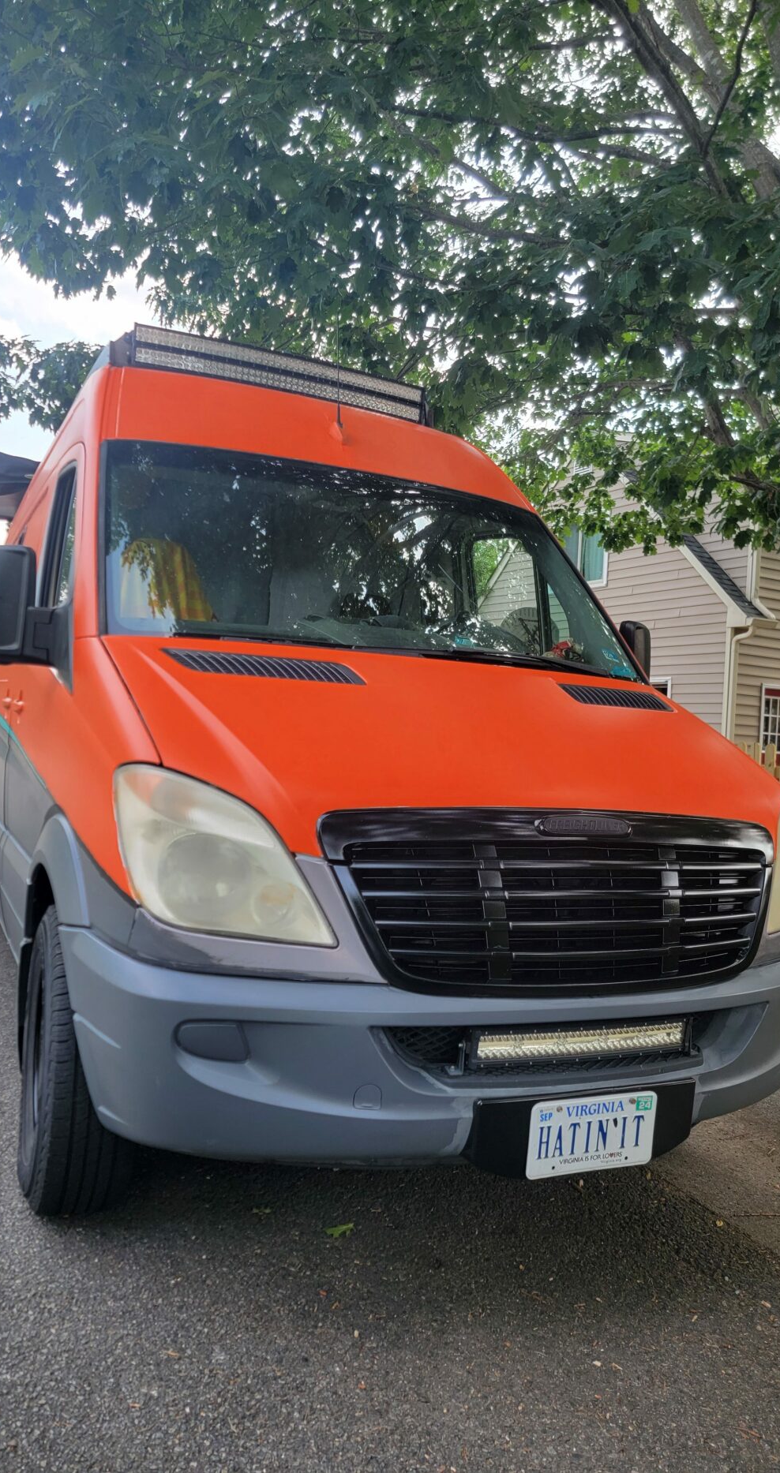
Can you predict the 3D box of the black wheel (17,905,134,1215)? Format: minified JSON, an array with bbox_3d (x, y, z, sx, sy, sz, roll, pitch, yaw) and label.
[{"bbox_3d":[-0.807,0.808,2.621,0.250,0.750,0.750,4,0,-25],"label":"black wheel"}]

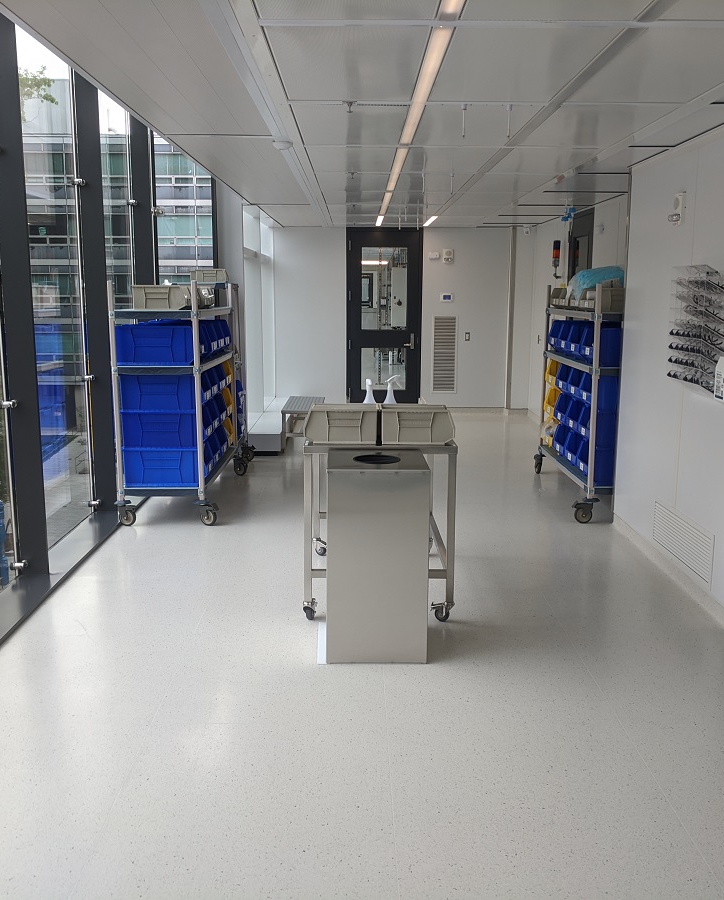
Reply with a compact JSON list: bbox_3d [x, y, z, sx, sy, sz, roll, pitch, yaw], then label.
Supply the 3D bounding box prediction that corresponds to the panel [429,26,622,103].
[{"bbox_3d":[0.575,-1.484,3.502,0.550,0.030,1.165,0,10,0],"label":"panel"}]

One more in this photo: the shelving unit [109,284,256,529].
[{"bbox_3d":[-1.429,-0.464,7.213,0.663,1.719,1.881,0,10,0],"label":"shelving unit"}]

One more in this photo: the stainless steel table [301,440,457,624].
[{"bbox_3d":[0.090,0.327,5.075,0.760,0.915,1.220,0,10,0],"label":"stainless steel table"}]

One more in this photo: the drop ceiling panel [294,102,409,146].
[{"bbox_3d":[-0.055,-1.699,4.709,0.550,0.030,1.195,0,10,0],"label":"drop ceiling panel"}]

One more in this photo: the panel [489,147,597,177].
[{"bbox_3d":[1.164,-1.911,5.931,0.510,0.030,1.190,0,10,0],"label":"panel"}]

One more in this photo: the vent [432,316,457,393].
[{"bbox_3d":[1.134,-1.296,12.301,0.340,1.056,0.040,0,10,0],"label":"vent"}]

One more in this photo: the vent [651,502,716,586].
[{"bbox_3d":[1.839,0.513,5.201,0.025,0.295,0.940,0,10,0],"label":"vent"}]

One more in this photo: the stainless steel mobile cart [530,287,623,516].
[{"bbox_3d":[1.923,-0.471,7.328,0.630,1.715,1.830,0,10,0],"label":"stainless steel mobile cart"}]

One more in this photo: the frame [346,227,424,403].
[{"bbox_3d":[0.313,-1.725,12.208,1.037,2.480,0.120,0,10,0],"label":"frame"}]

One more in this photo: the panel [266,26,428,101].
[{"bbox_3d":[-0.051,-1.504,3.517,0.552,0.040,1.171,0,10,0],"label":"panel"}]

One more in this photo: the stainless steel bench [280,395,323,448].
[{"bbox_3d":[-0.631,-0.297,10.003,0.422,0.431,1.337,0,10,0],"label":"stainless steel bench"}]

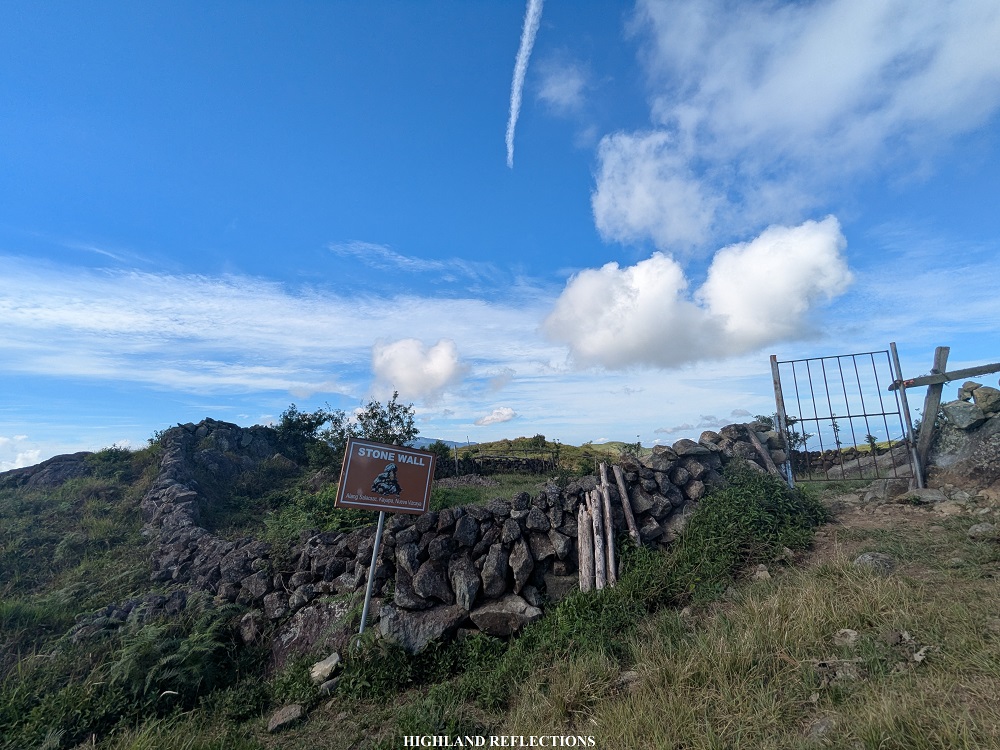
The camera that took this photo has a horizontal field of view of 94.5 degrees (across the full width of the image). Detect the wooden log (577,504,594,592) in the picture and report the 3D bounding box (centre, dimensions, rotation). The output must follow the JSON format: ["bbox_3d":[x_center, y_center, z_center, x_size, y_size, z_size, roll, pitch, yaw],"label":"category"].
[{"bbox_3d":[0.795,1.615,4.310,0.125,0.776,0.115,-8,-19,26],"label":"wooden log"}]

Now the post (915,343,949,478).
[{"bbox_3d":[5.290,0.440,5.650,0.125,1.676,0.110,16,-11,17],"label":"post"}]

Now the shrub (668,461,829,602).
[{"bbox_3d":[2.480,1.514,4.650,1.300,1.150,1.000,4,-12,-17],"label":"shrub"}]

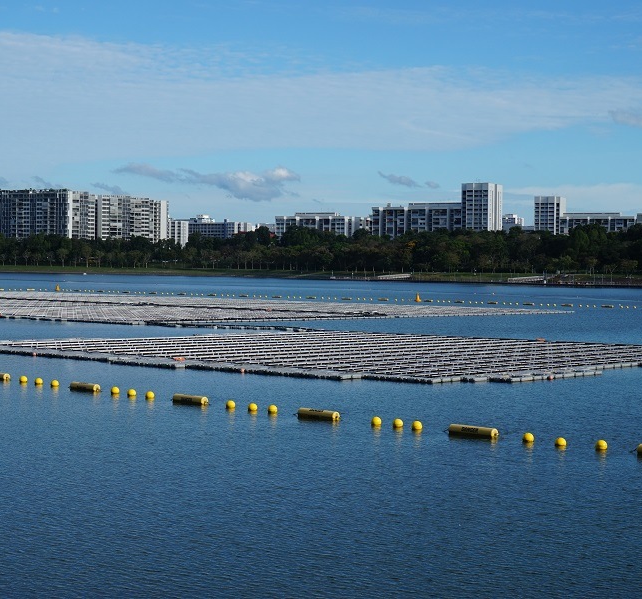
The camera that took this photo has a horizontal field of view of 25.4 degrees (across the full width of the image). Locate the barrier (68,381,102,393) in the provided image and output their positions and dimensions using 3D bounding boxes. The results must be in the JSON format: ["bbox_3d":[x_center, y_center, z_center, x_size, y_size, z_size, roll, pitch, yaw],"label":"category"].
[{"bbox_3d":[-12.412,4.617,74.879,0.433,0.433,2.131,-1,2,-44],"label":"barrier"}]

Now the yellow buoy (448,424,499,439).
[{"bbox_3d":[5.970,5.190,55.798,0.433,0.433,2.131,-1,2,-44],"label":"yellow buoy"}]

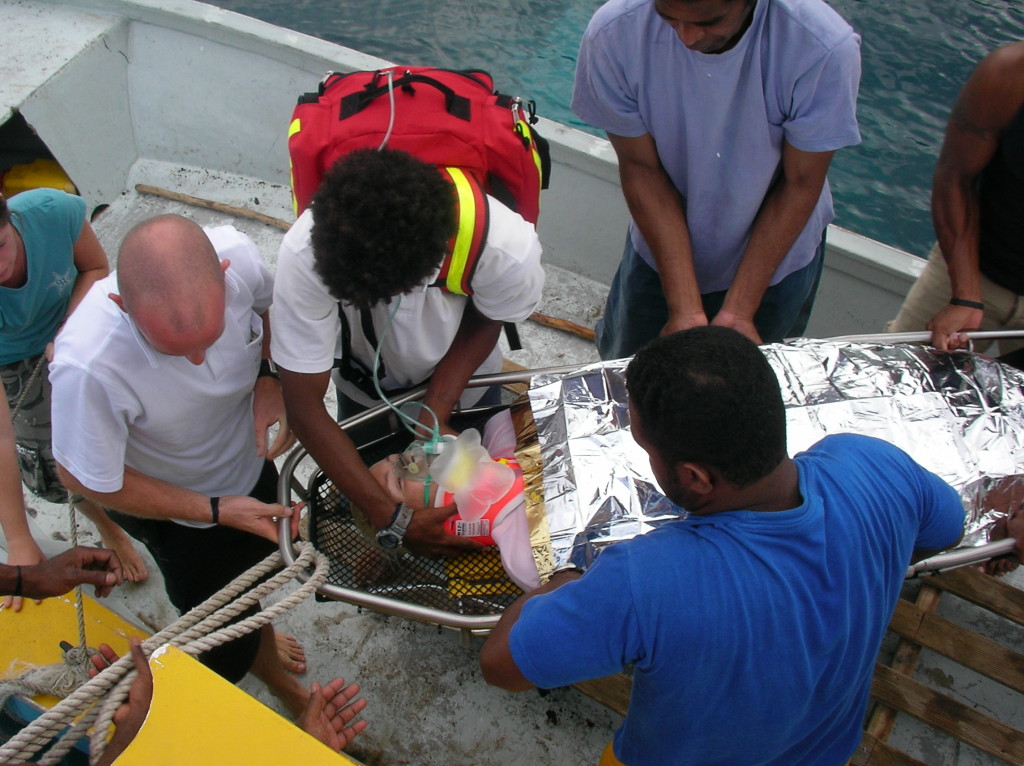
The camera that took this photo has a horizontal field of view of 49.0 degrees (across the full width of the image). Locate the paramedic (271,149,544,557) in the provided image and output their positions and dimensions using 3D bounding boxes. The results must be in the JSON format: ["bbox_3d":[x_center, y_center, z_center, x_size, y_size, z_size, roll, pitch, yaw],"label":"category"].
[{"bbox_3d":[-0.178,0.113,2.462,0.510,1.570,0.740,0,43,-1],"label":"paramedic"}]

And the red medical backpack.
[{"bbox_3d":[-0.171,-0.411,2.247,0.490,0.490,0.240,0,72,-1],"label":"red medical backpack"}]

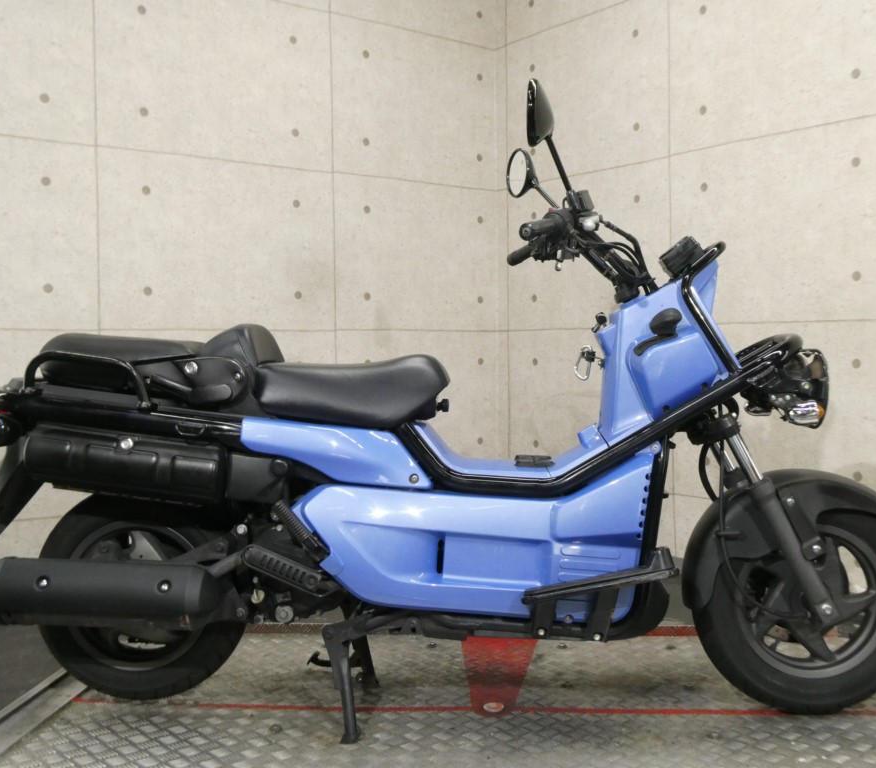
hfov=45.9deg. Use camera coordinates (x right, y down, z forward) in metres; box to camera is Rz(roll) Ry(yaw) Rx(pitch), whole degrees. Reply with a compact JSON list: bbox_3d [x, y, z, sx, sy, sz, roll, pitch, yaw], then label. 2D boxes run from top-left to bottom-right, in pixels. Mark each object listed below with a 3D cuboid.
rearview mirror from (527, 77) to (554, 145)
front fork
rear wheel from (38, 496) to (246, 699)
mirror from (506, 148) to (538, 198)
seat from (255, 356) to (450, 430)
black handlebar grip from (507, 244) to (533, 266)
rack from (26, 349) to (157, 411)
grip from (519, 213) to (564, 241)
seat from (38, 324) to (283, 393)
[{"bbox_3d":[0.188,-0.496,1.902,0.048,0.125,0.125,1,2,20],"label":"rearview mirror"},{"bbox_3d":[0.716,0.305,2.229,0.075,0.450,0.225,-29,4,-3],"label":"front fork"},{"bbox_3d":[-0.664,0.469,2.337,0.487,0.487,0.130,0,2,4],"label":"rear wheel"},{"bbox_3d":[0.213,-0.523,2.575,0.050,0.122,0.125,3,1,-19],"label":"mirror"},{"bbox_3d":[-0.171,0.014,2.284,0.400,0.155,0.310,0,2,4],"label":"seat"},{"bbox_3d":[0.222,-0.317,2.527,0.038,0.038,0.125,-1,-10,-29],"label":"black handlebar grip"},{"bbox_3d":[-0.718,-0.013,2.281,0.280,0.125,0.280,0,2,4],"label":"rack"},{"bbox_3d":[0.200,-0.298,1.962,0.038,0.038,0.125,1,16,34],"label":"grip"},{"bbox_3d":[-0.616,-0.060,2.312,0.540,0.150,0.280,0,2,4],"label":"seat"}]

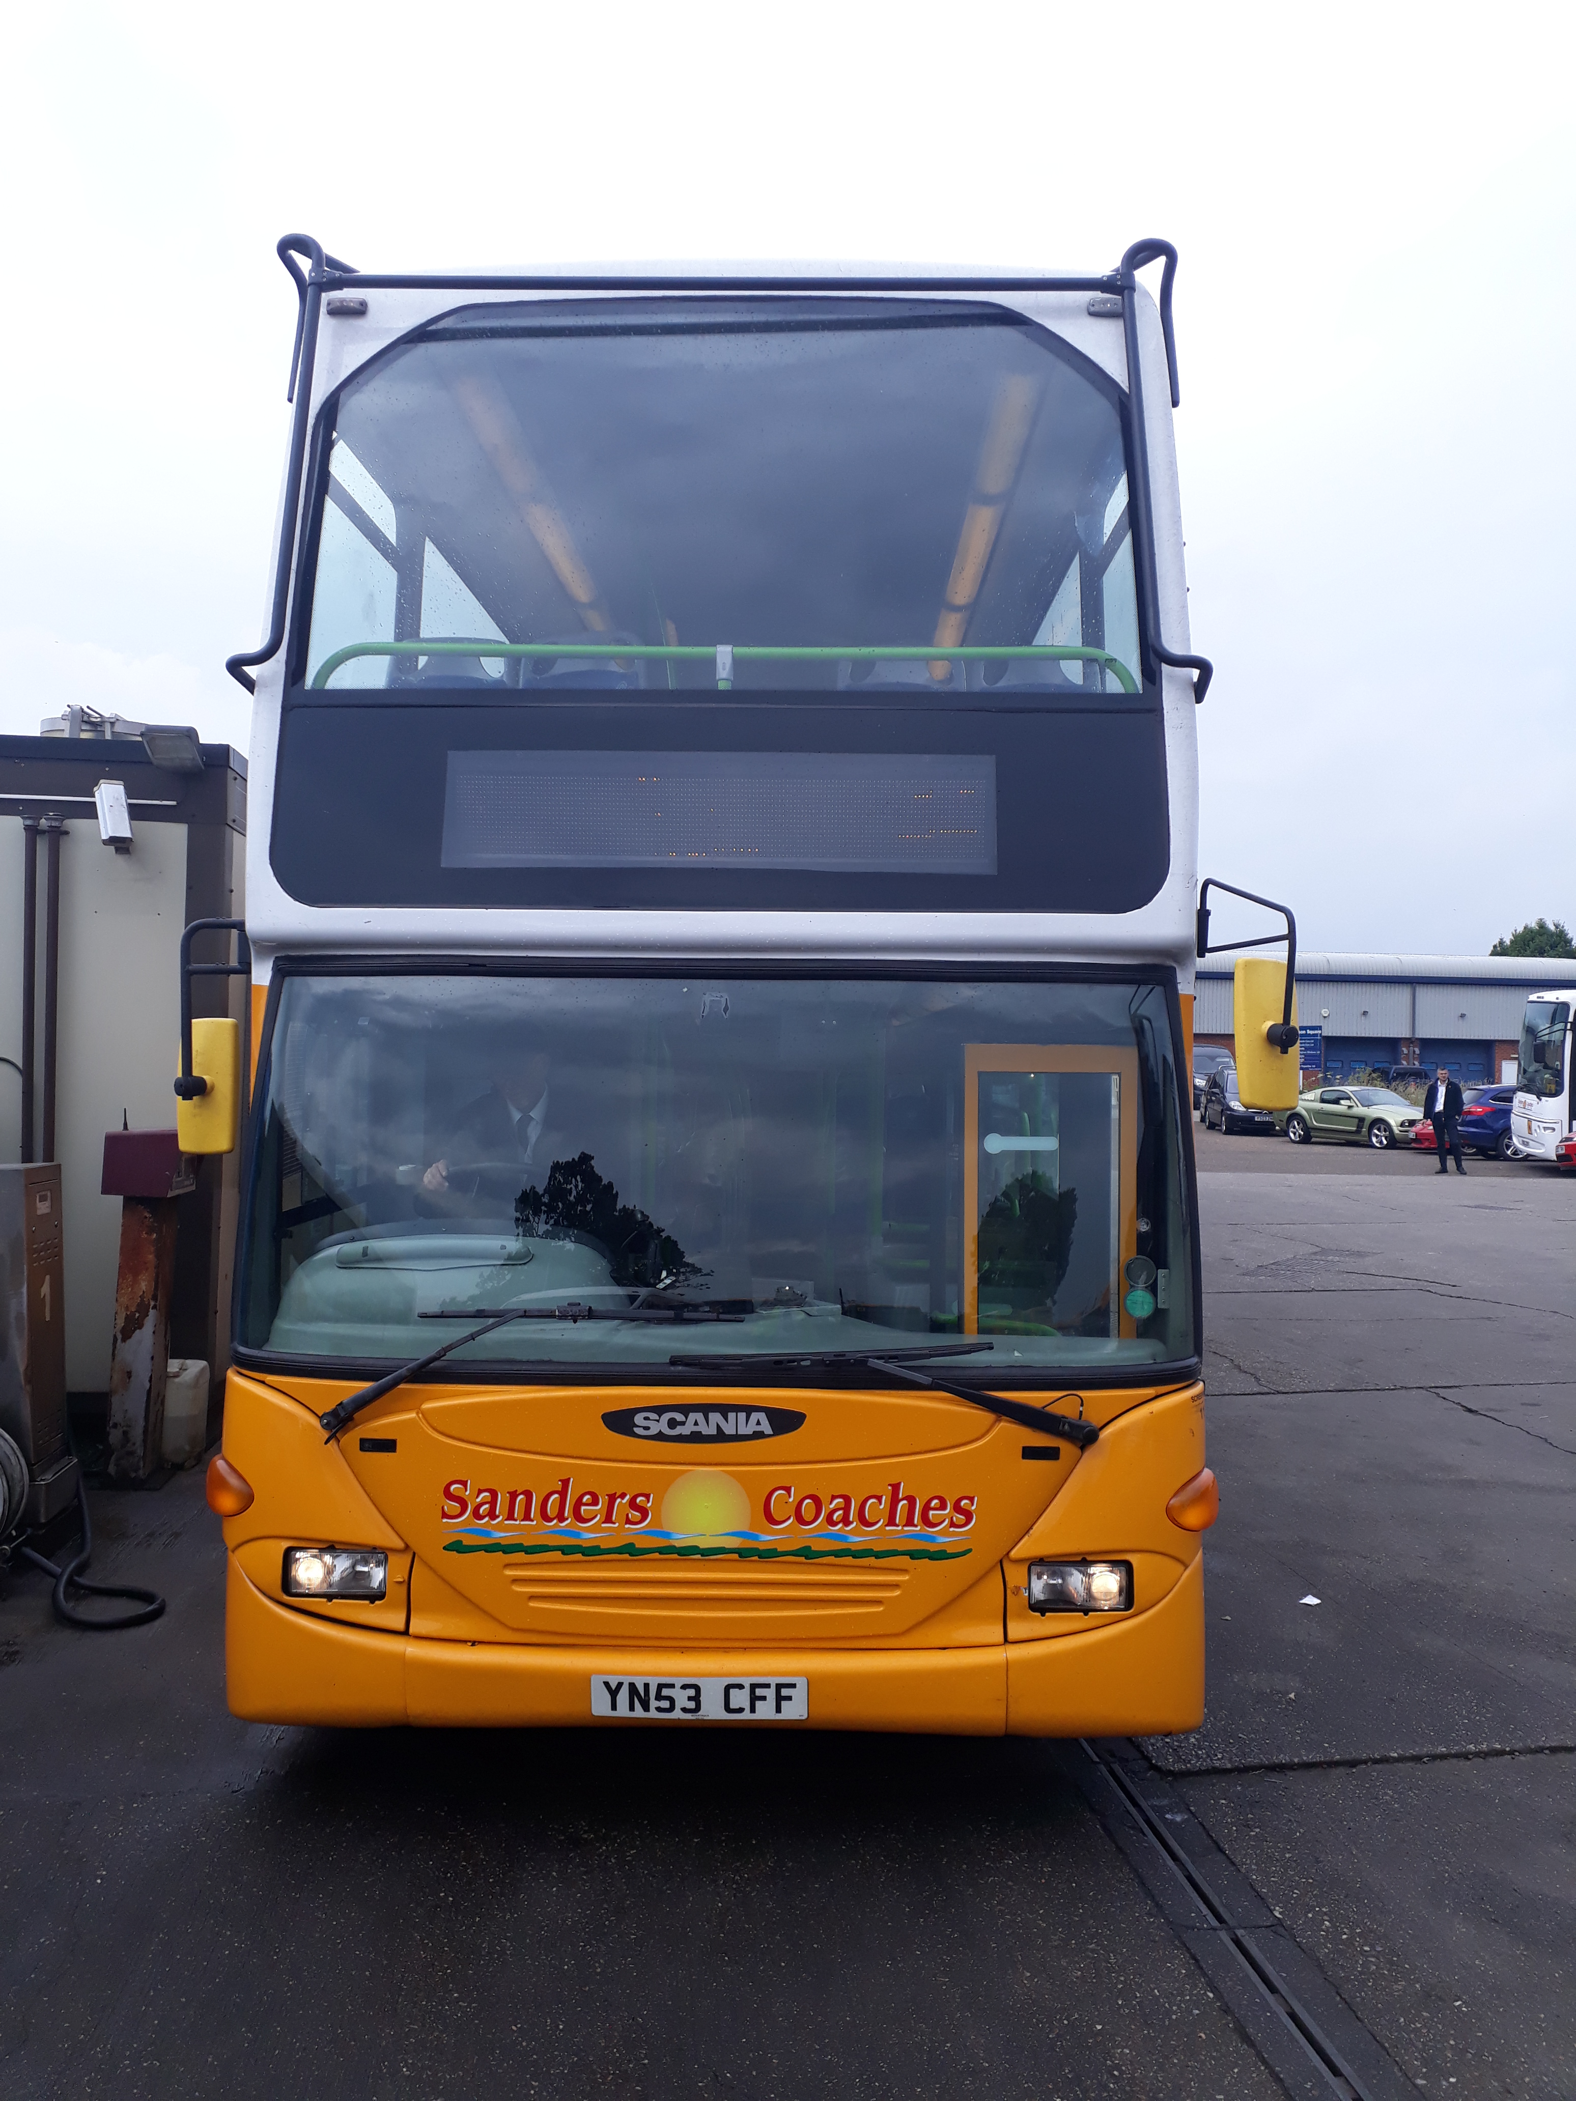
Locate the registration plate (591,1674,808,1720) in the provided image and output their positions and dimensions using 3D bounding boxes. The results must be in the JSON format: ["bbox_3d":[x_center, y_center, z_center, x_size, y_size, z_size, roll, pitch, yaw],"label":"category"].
[{"bbox_3d":[-0.212,1.560,3.950,0.520,0.111,0.015,1,6,1],"label":"registration plate"}]

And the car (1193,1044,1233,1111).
[{"bbox_3d":[15.900,1.080,62.000,1.950,2.300,5.000,0,0,7],"label":"car"}]

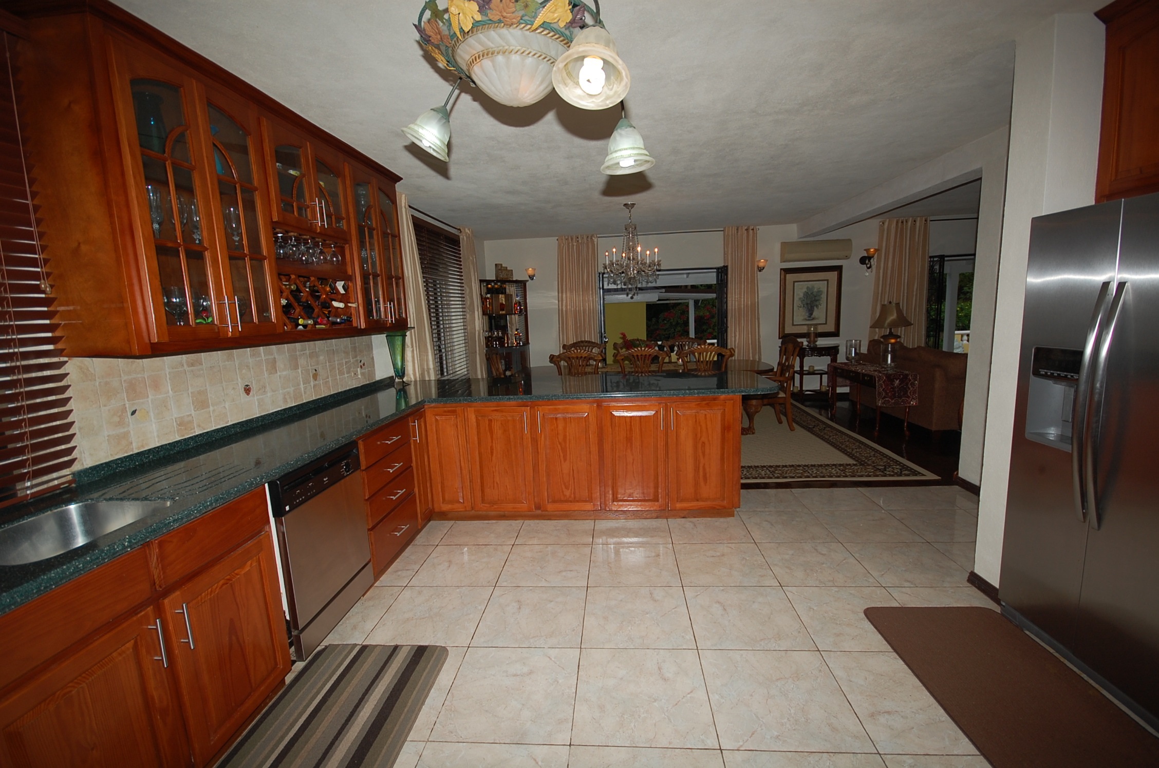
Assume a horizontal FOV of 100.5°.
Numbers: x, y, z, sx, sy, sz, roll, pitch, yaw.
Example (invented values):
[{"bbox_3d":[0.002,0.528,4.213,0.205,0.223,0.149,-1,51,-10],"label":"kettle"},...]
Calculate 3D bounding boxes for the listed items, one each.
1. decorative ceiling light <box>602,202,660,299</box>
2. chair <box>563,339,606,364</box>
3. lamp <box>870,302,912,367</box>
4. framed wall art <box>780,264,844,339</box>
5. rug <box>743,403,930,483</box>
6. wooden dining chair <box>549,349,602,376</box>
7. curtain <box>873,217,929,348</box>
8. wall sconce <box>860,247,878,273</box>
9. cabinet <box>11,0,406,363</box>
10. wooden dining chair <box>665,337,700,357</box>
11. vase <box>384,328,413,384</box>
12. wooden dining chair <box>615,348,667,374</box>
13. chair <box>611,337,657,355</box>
[{"bbox_3d":[0.575,-1.469,5.358,0.640,1.040,0.640,-2,9,5],"label":"decorative ceiling light"},{"bbox_3d":[0.073,-0.011,6.352,0.570,1.070,0.580,-2,8,5],"label":"chair"},{"bbox_3d":[3.401,-0.527,5.280,0.450,0.720,0.450,-2,9,5],"label":"lamp"},{"bbox_3d":[3.411,-1.201,7.148,0.885,1.035,0.045,-2,8,5],"label":"framed wall art"},{"bbox_3d":[0.936,0.563,5.823,4.250,0.014,3.550,-2,8,5],"label":"rug"},{"bbox_3d":[0.021,0.144,5.315,0.570,1.070,0.580,-2,8,5],"label":"wooden dining chair"},{"bbox_3d":[4.438,-1.011,6.715,0.770,2.500,0.140,-2,9,5],"label":"curtain"},{"bbox_3d":[4.133,-1.741,6.889,0.210,0.390,0.310,-2,8,5],"label":"wall sconce"},{"bbox_3d":[-1.599,-0.832,2.699,0.360,1.150,2.220,-2,8,5],"label":"cabinet"},{"bbox_3d":[1.389,-0.027,6.100,0.580,1.075,0.600,-2,9,5],"label":"wooden dining chair"},{"bbox_3d":[-1.606,-0.248,4.216,0.230,0.510,0.230,-2,9,5],"label":"vase"},{"bbox_3d":[0.698,0.114,5.405,0.600,1.075,0.600,-2,9,5],"label":"wooden dining chair"},{"bbox_3d":[0.730,-0.032,6.298,0.570,1.070,0.580,-2,8,5],"label":"chair"}]

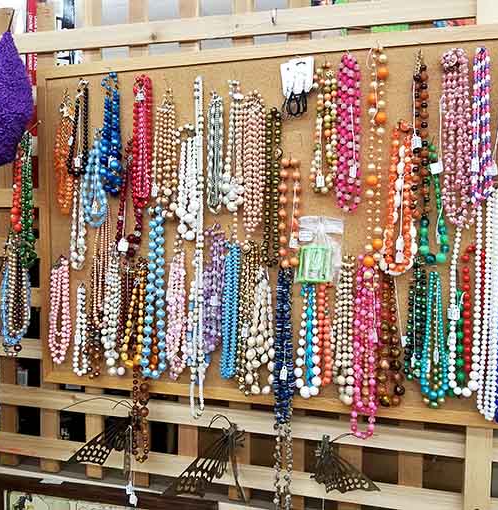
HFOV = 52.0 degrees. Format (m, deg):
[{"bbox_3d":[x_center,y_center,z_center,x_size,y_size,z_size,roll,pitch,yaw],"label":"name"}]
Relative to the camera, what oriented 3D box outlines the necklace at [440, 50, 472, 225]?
[{"bbox_3d":[0.319,-0.175,0.781,0.043,0.275,0.028,1,3,16],"label":"necklace"}]

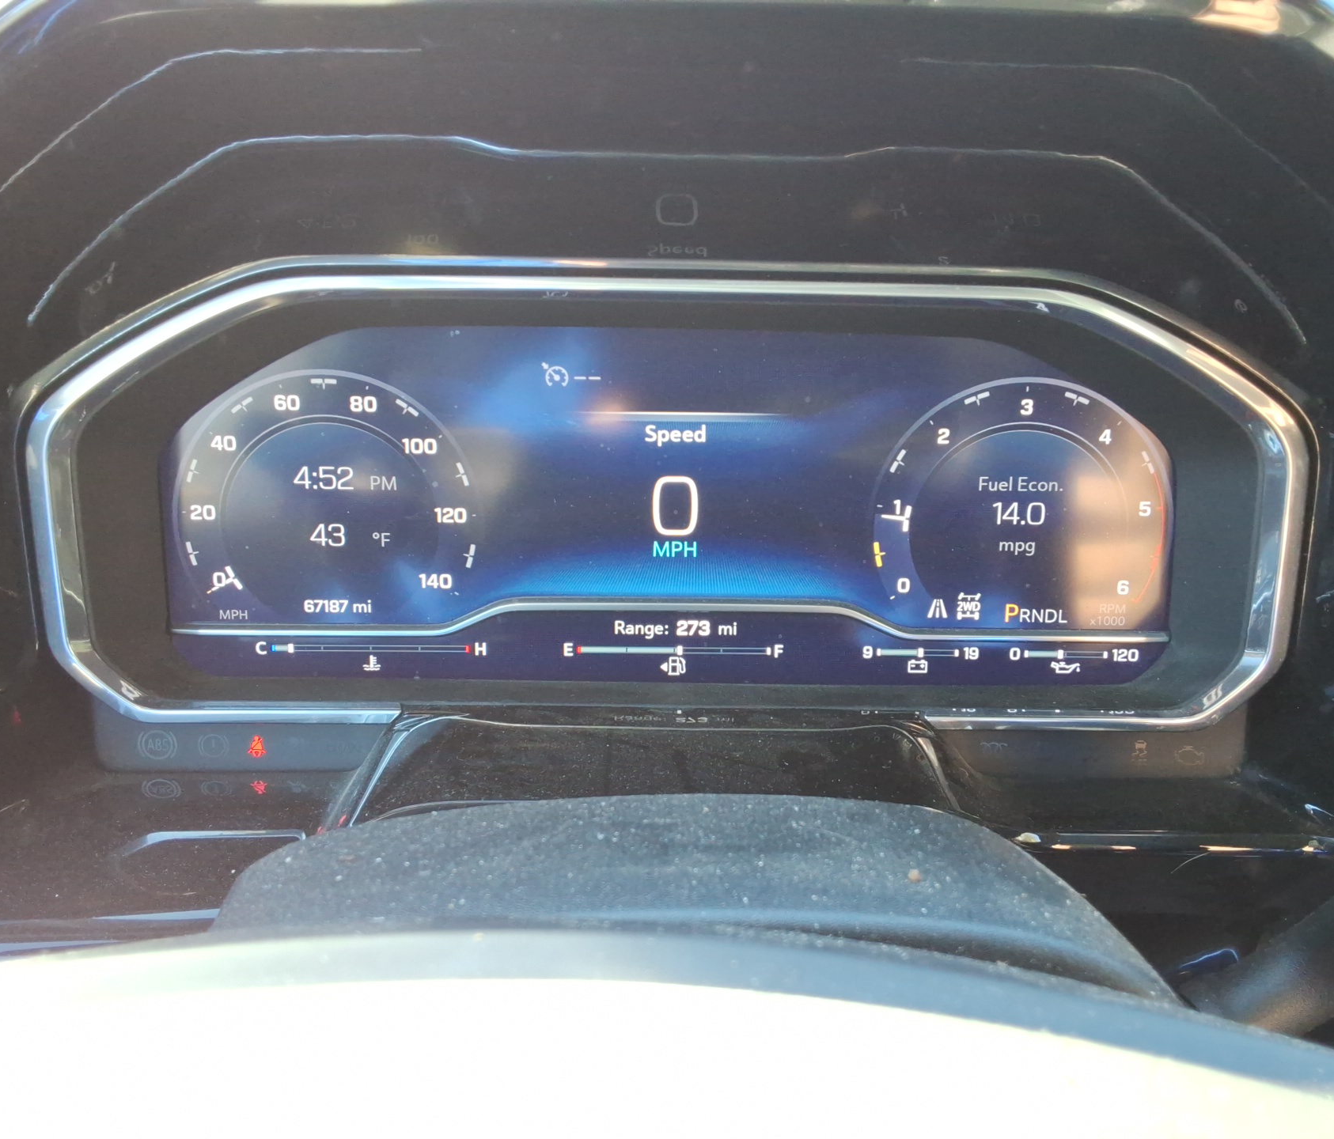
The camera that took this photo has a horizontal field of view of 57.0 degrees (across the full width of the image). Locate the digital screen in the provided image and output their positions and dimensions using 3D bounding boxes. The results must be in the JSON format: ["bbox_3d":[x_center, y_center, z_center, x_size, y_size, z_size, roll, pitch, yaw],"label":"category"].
[{"bbox_3d":[0.001,-0.018,0.358,0.291,0.104,0.015,1,12,-1],"label":"digital screen"}]

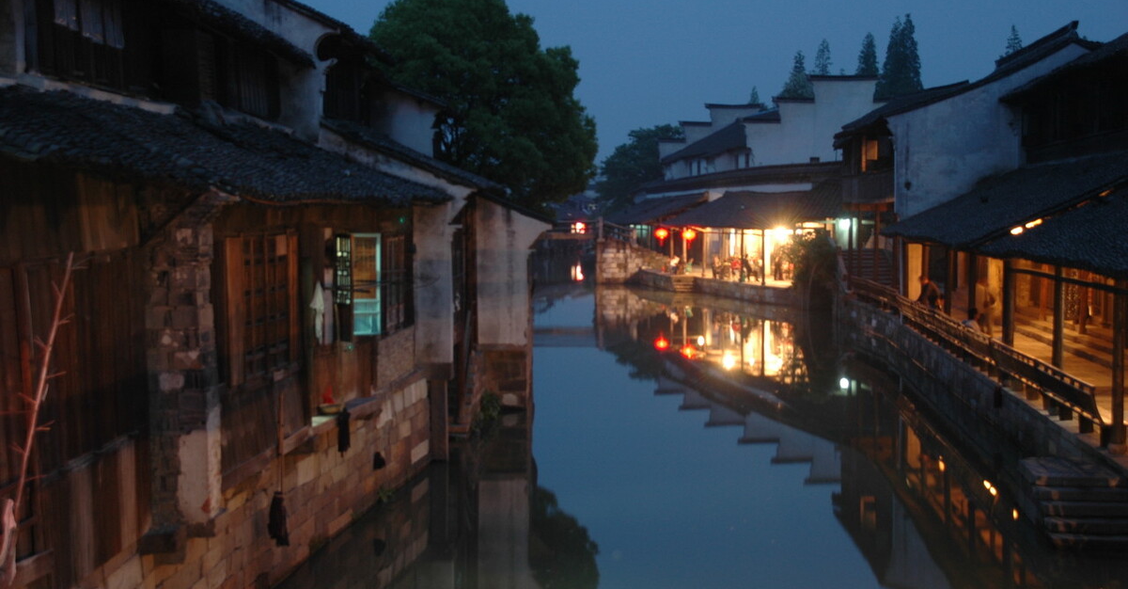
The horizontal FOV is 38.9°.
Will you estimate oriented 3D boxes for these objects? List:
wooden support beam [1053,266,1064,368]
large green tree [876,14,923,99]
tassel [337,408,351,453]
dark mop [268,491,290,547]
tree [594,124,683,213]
[{"bbox_3d":[7.356,0.581,23.800,0.160,2.200,0.160,0,3,6],"label":"wooden support beam"},{"bbox_3d":[26.940,-12.999,128.000,4.800,18.500,4.800,0,3,0],"label":"large green tree"},{"bbox_3d":[-2.392,1.490,17.400,0.150,0.490,0.165,0,3,7],"label":"tassel"},{"bbox_3d":[-2.680,2.106,15.000,0.180,0.510,0.210,0,3,7],"label":"dark mop"},{"bbox_3d":[7.727,-10.376,150.000,9.800,11.200,9.500,0,3,0],"label":"tree"}]

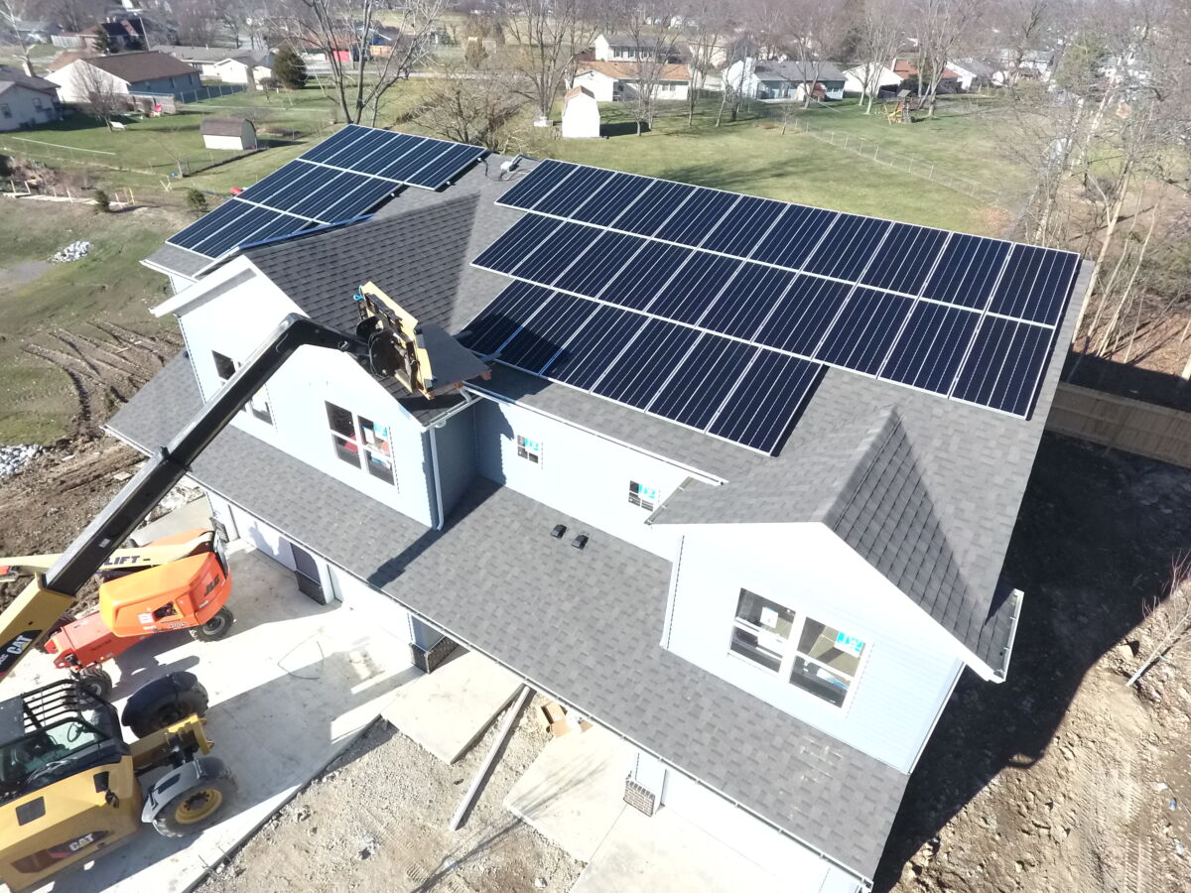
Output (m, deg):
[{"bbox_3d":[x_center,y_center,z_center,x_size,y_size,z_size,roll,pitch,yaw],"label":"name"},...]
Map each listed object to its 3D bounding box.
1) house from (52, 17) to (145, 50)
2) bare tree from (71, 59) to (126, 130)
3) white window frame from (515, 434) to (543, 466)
[{"bbox_3d":[-91.105,-75.803,126.655,14.500,4.700,8.500,-23,41,-34],"label":"house"},{"bbox_3d":[-41.911,-29.495,58.231,4.000,5.200,4.000,-17,38,-28],"label":"bare tree"},{"bbox_3d":[-1.217,0.073,12.334,0.590,0.550,0.100,21,37,26],"label":"white window frame"}]

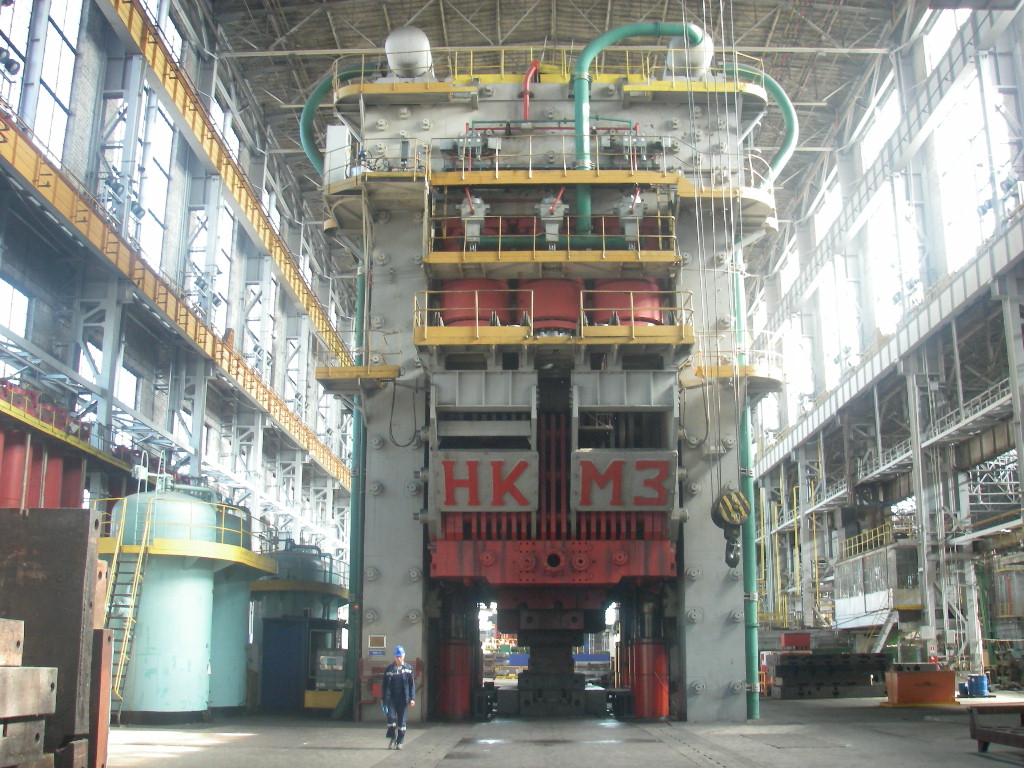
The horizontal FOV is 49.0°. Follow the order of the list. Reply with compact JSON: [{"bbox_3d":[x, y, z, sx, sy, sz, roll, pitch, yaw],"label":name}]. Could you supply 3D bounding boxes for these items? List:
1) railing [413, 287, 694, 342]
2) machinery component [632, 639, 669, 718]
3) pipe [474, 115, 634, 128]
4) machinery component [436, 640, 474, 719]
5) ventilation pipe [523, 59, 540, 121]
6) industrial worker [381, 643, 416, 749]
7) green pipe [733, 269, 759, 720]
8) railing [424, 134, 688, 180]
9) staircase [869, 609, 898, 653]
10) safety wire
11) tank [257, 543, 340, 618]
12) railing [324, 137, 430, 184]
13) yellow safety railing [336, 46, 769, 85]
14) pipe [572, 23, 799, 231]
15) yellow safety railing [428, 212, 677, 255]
[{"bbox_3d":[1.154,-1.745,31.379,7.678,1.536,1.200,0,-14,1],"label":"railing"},{"bbox_3d":[3.632,7.749,29.640,0.922,2.014,0.922,0,-14,1],"label":"machinery component"},{"bbox_3d":[1.210,-7.937,34.153,5.003,0.431,0.200,0,-14,1],"label":"pipe"},{"bbox_3d":[-1.473,7.788,29.739,0.928,1.995,0.928,0,-14,1],"label":"machinery component"},{"bbox_3d":[0.548,-8.464,32.394,0.490,1.899,0.500,0,-14,1],"label":"ventilation pipe"},{"bbox_3d":[-2.038,5.621,20.191,0.612,1.783,0.500,0,-14,1],"label":"industrial worker"},{"bbox_3d":[6.236,2.663,29.890,0.310,12.095,0.310,0,-14,1],"label":"green pipe"},{"bbox_3d":[1.393,-6.488,32.655,7.549,1.376,0.600,0,-14,1],"label":"railing"},{"bbox_3d":[17.221,12.716,53.188,2.250,4.107,0.900,0,-14,1],"label":"staircase"},{"bbox_3d":[-2.887,0.805,29.916,0.800,1.850,0.250,0,-14,1],"label":"safety wire"},{"bbox_3d":[-8.777,9.770,46.006,3.482,6.205,3.482,0,-14,1],"label":"tank"},{"bbox_3d":[-3.919,-6.430,33.379,3.087,1.493,1.000,0,-14,1],"label":"railing"},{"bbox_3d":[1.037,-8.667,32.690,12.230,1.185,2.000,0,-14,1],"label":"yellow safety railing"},{"bbox_3d":[5.335,-7.817,34.545,6.884,7.000,1.900,0,-14,1],"label":"pipe"},{"bbox_3d":[1.152,-4.158,32.133,7.035,1.192,0.700,0,-14,1],"label":"yellow safety railing"}]

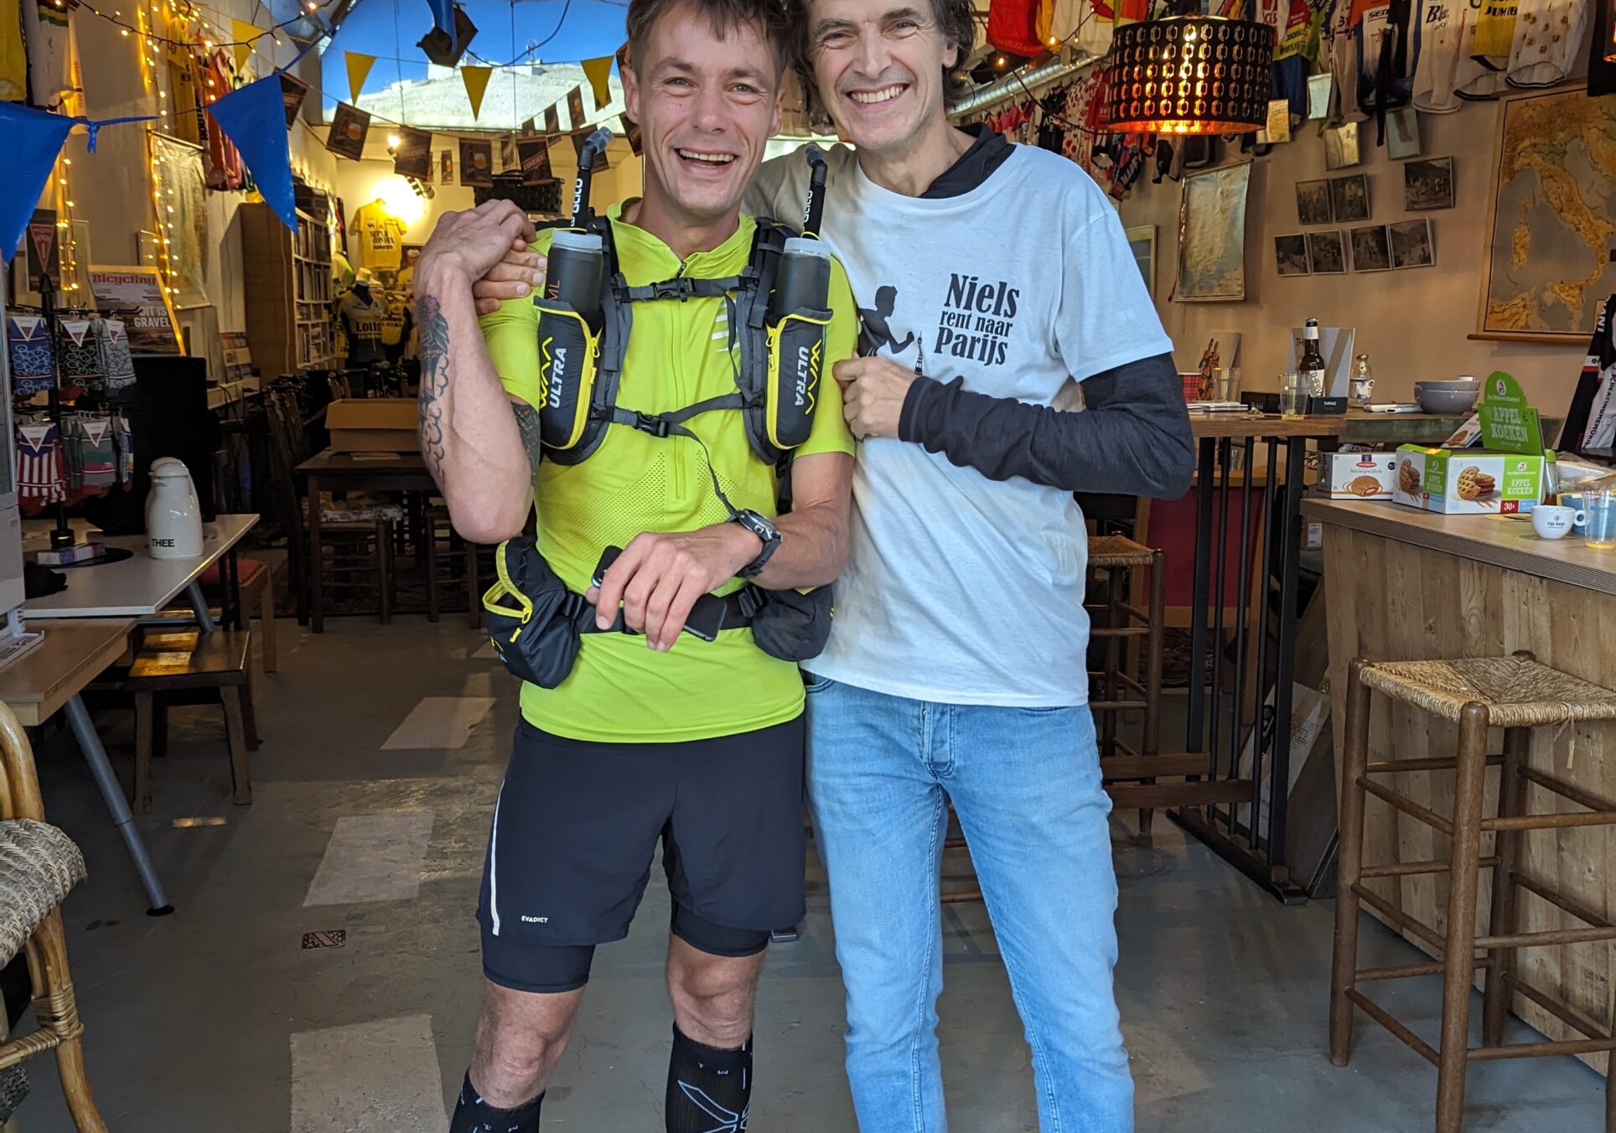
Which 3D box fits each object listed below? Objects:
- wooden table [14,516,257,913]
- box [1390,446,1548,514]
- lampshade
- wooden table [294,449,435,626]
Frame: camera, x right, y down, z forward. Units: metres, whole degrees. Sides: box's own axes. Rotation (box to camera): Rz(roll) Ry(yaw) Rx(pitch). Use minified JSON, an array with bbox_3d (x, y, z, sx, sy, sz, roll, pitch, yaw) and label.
[{"bbox_3d":[-2.080,0.337,4.209,0.800,0.740,1.720,-2,9,-13],"label":"wooden table"},{"bbox_3d":[1.505,-0.198,3.409,0.220,0.127,0.245,0,9,-3],"label":"box"},{"bbox_3d":[1.075,-1.380,4.190,0.440,0.255,0.440,0,9,0],"label":"lampshade"},{"bbox_3d":[-2.000,-0.150,7.362,0.900,0.750,1.200,-2,9,-10],"label":"wooden table"}]

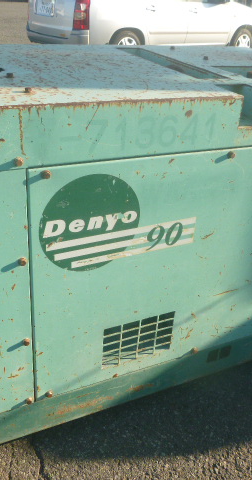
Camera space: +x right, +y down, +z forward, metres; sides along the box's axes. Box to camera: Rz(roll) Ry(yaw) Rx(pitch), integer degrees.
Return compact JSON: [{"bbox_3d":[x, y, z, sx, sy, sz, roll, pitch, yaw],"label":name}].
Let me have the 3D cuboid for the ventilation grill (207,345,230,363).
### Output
[{"bbox_3d":[0.317,0.388,1.575,0.095,0.051,0.012,-10,32,-24],"label":"ventilation grill"}]

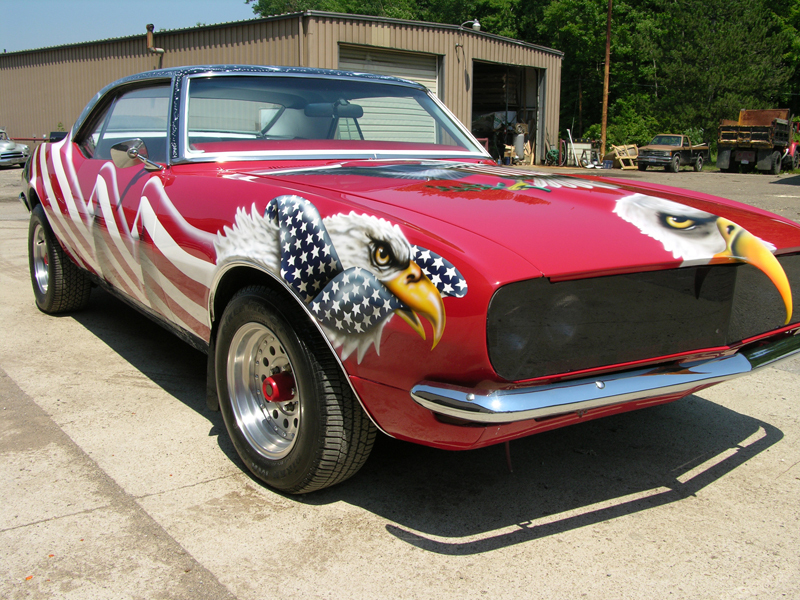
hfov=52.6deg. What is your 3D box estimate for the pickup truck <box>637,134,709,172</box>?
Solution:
[{"bbox_3d":[12.651,-6.772,37.287,1.670,1.640,4.800,9,14,38],"label":"pickup truck"}]

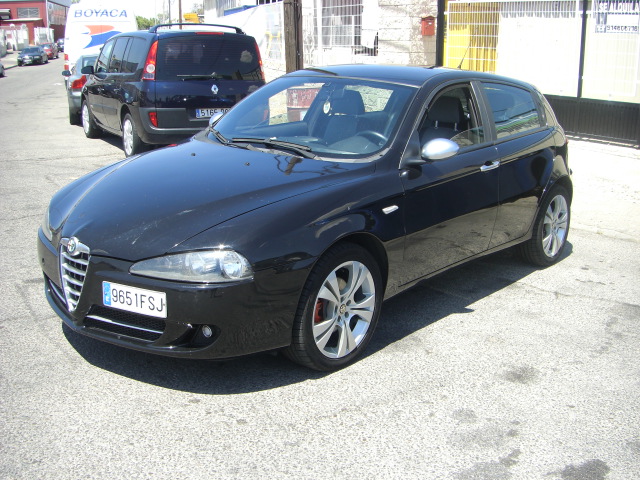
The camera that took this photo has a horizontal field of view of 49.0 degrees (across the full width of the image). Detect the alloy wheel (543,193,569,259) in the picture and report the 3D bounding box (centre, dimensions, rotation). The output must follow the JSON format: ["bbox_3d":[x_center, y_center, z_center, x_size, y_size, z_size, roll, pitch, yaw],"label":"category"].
[{"bbox_3d":[1.706,-0.114,5.325,0.180,0.475,0.475,14,19,39],"label":"alloy wheel"}]

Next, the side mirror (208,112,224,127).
[{"bbox_3d":[-0.690,-0.816,4.822,0.215,0.135,0.130,14,19,39],"label":"side mirror"}]

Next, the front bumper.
[{"bbox_3d":[-0.928,0.192,3.425,1.710,0.470,0.610,14,19,39],"label":"front bumper"}]

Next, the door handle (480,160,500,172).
[{"bbox_3d":[1.044,-0.443,4.284,0.055,0.050,0.210,14,19,39],"label":"door handle"}]

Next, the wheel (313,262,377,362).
[{"bbox_3d":[0.059,0.322,3.433,0.180,0.475,0.475,14,19,39],"label":"wheel"}]

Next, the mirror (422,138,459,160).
[{"bbox_3d":[0.641,-0.481,3.732,0.215,0.135,0.130,14,19,39],"label":"mirror"}]

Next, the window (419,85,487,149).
[{"bbox_3d":[0.759,-0.716,4.120,0.050,0.430,0.790,-22,-5,42],"label":"window"}]

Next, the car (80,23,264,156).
[{"bbox_3d":[-2.458,-2.317,10.836,1.880,1.770,4.680,-7,16,-28],"label":"car"}]

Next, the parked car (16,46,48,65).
[{"bbox_3d":[-22.301,-14.195,54.500,1.720,1.430,4.250,-3,15,-16],"label":"parked car"}]

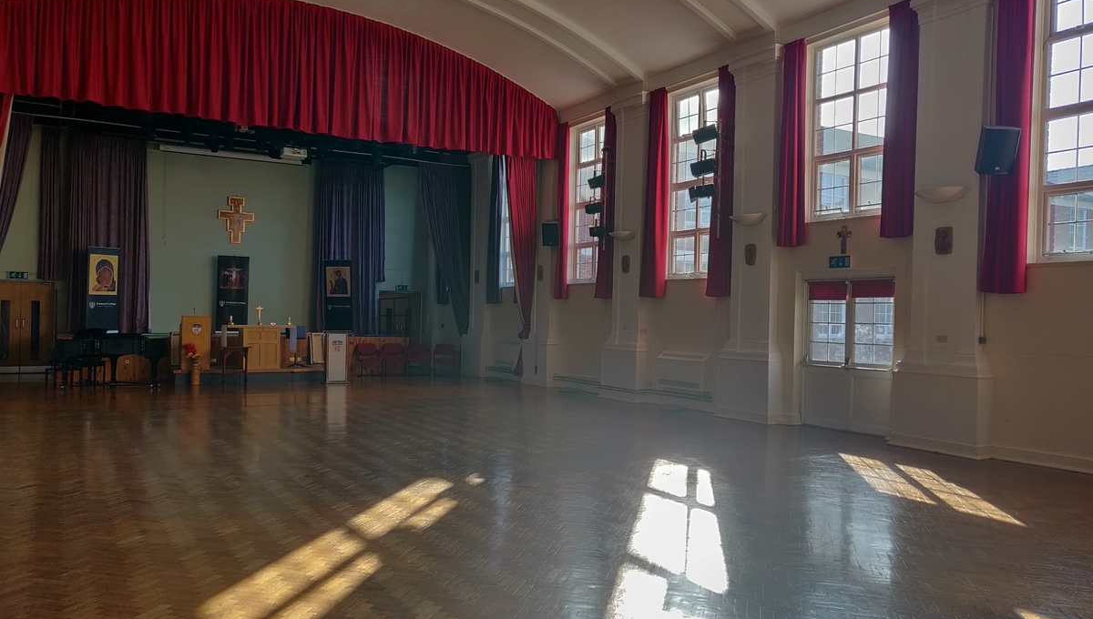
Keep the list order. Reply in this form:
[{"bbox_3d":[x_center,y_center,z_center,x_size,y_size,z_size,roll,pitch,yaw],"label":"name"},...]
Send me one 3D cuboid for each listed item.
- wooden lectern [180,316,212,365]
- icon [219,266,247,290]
[{"bbox_3d":[-7.374,0.697,16.569,0.540,1.106,0.440,1,0,-31],"label":"wooden lectern"},{"bbox_3d":[-8.180,-0.819,20.581,0.672,0.617,0.030,2,-1,-32],"label":"icon"}]

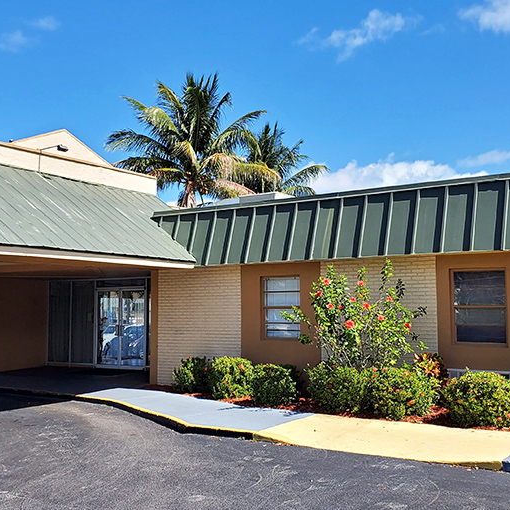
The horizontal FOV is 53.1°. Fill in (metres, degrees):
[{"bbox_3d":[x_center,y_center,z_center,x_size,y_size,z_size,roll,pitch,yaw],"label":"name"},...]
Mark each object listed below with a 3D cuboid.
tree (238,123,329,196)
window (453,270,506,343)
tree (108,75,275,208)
[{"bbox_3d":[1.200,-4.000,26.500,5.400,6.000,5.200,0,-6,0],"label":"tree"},{"bbox_3d":[3.730,0.860,8.500,0.840,1.230,0.120,-3,-7,27],"label":"window"},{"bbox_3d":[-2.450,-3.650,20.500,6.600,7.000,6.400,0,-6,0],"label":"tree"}]

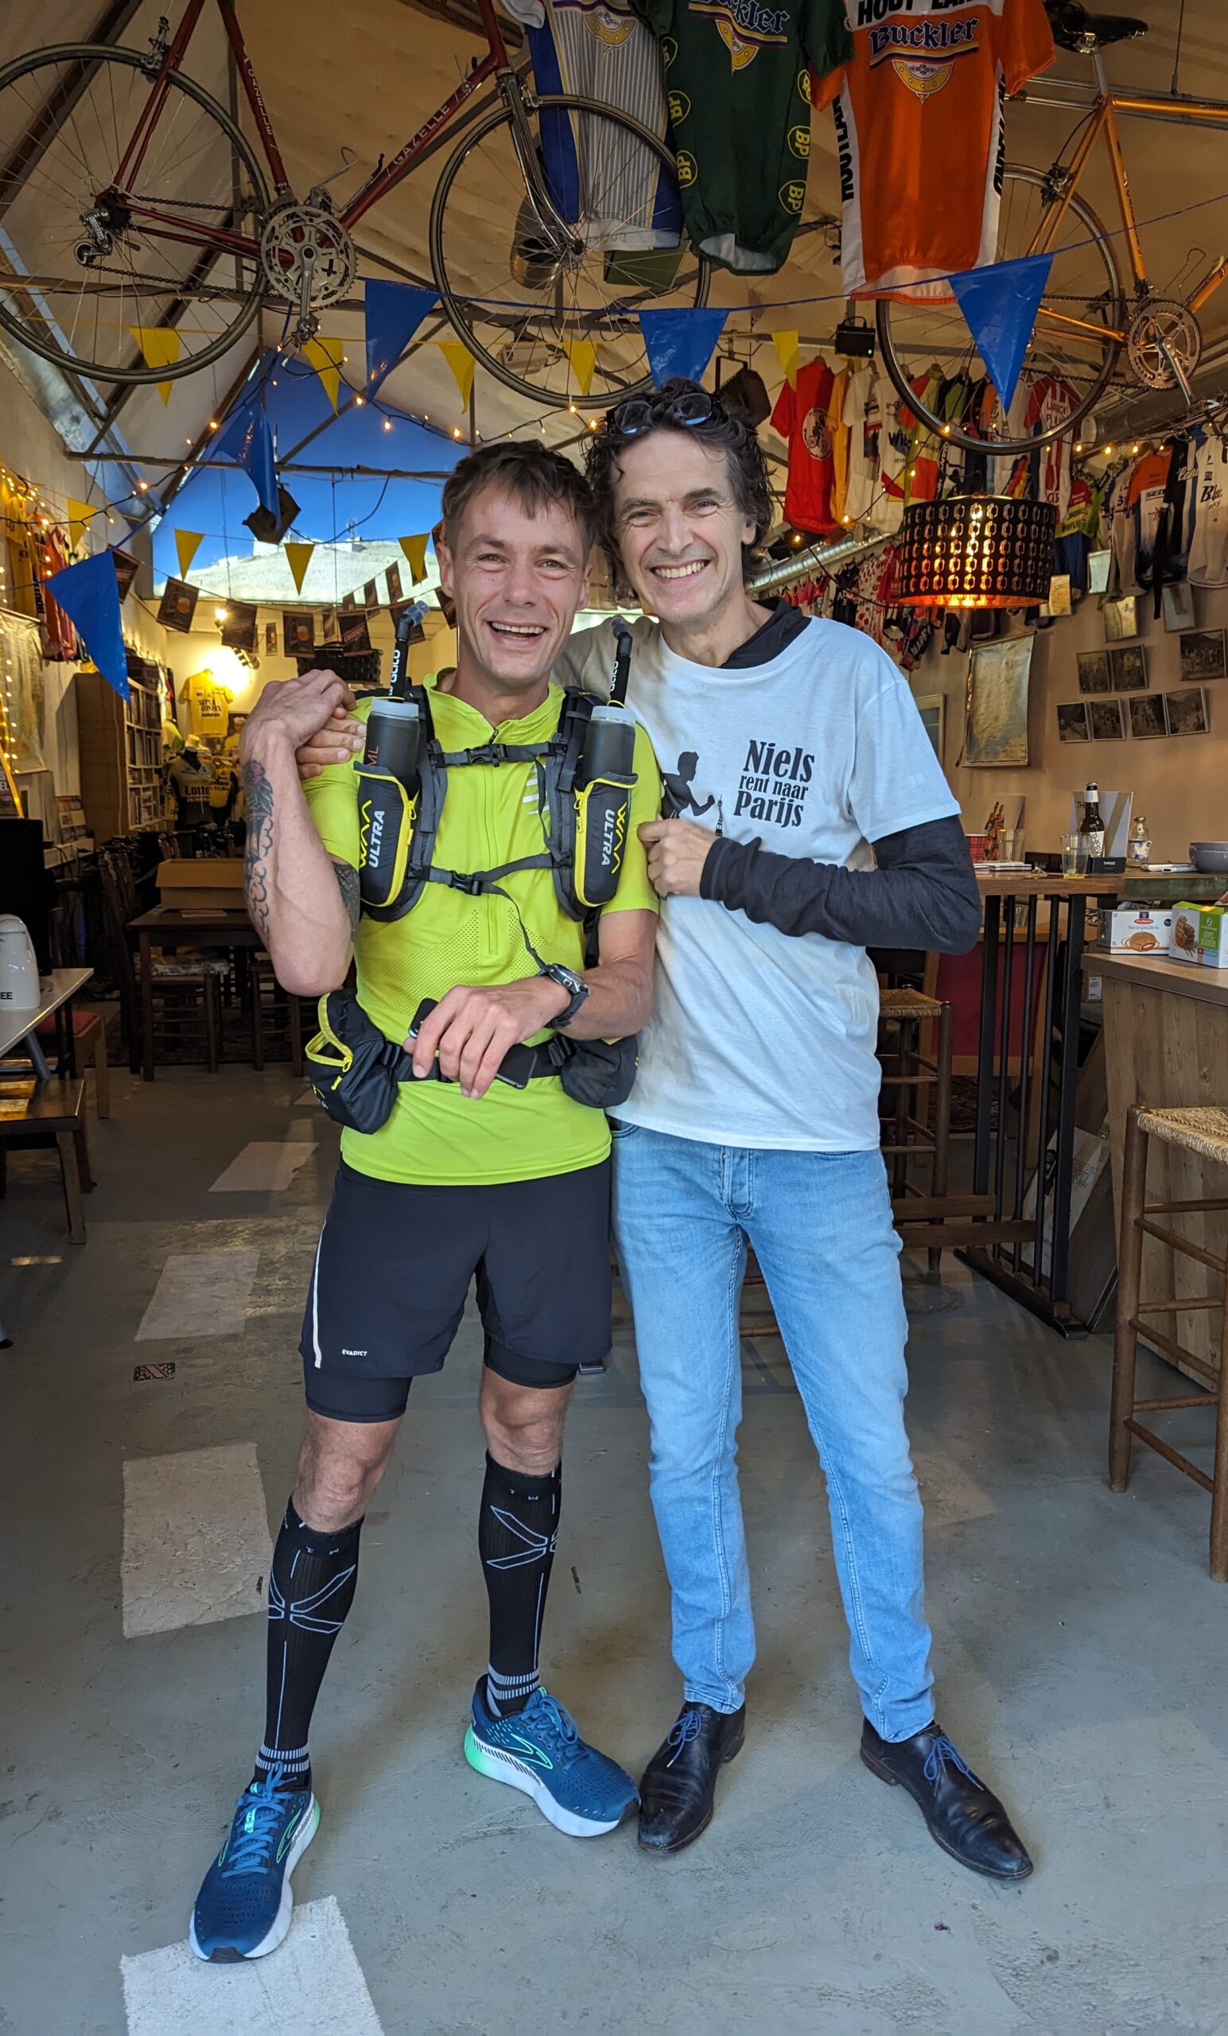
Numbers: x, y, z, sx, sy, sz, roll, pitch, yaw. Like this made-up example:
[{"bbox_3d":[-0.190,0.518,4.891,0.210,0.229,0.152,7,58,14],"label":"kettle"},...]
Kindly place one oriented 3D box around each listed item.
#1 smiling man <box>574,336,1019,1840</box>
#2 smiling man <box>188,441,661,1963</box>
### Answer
[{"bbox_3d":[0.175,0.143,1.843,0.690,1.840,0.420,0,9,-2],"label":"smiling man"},{"bbox_3d":[-0.220,0.203,1.751,0.550,1.750,0.480,-1,9,-8],"label":"smiling man"}]

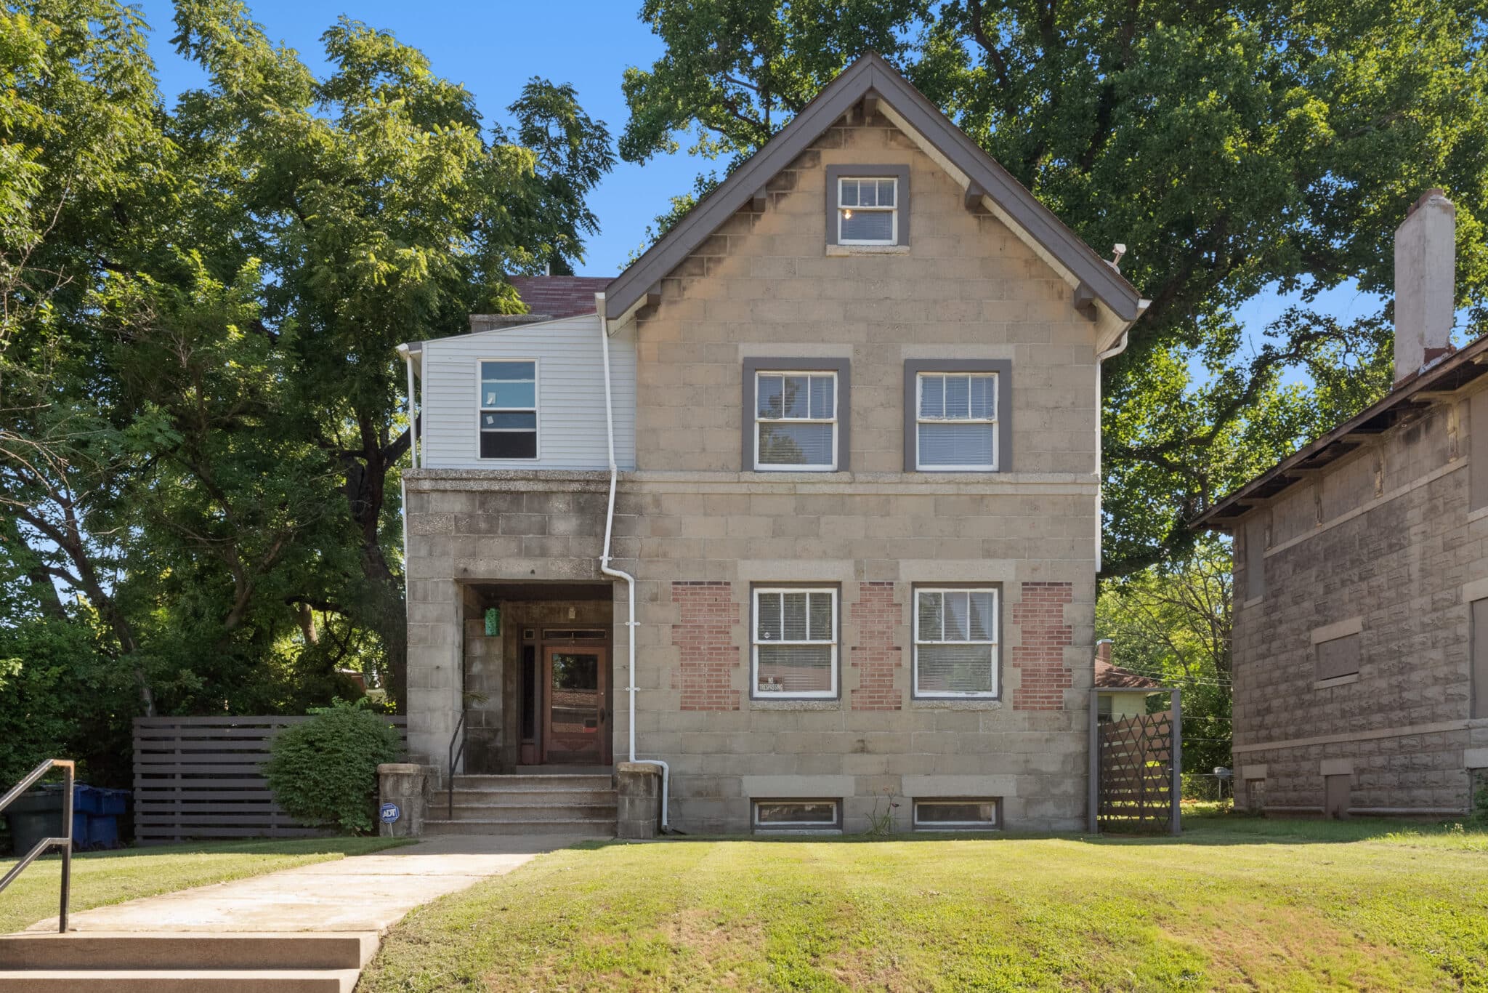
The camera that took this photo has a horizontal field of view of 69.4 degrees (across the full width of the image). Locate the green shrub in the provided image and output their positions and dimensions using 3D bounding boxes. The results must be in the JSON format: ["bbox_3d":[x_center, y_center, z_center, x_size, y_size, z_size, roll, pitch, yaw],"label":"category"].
[{"bbox_3d":[-5.740,3.740,15.000,1.840,1.860,1.700,0,0,0],"label":"green shrub"}]

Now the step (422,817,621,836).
[{"bbox_3d":[-3.040,4.500,14.700,2.620,0.200,0.320,0,0,0],"label":"step"}]

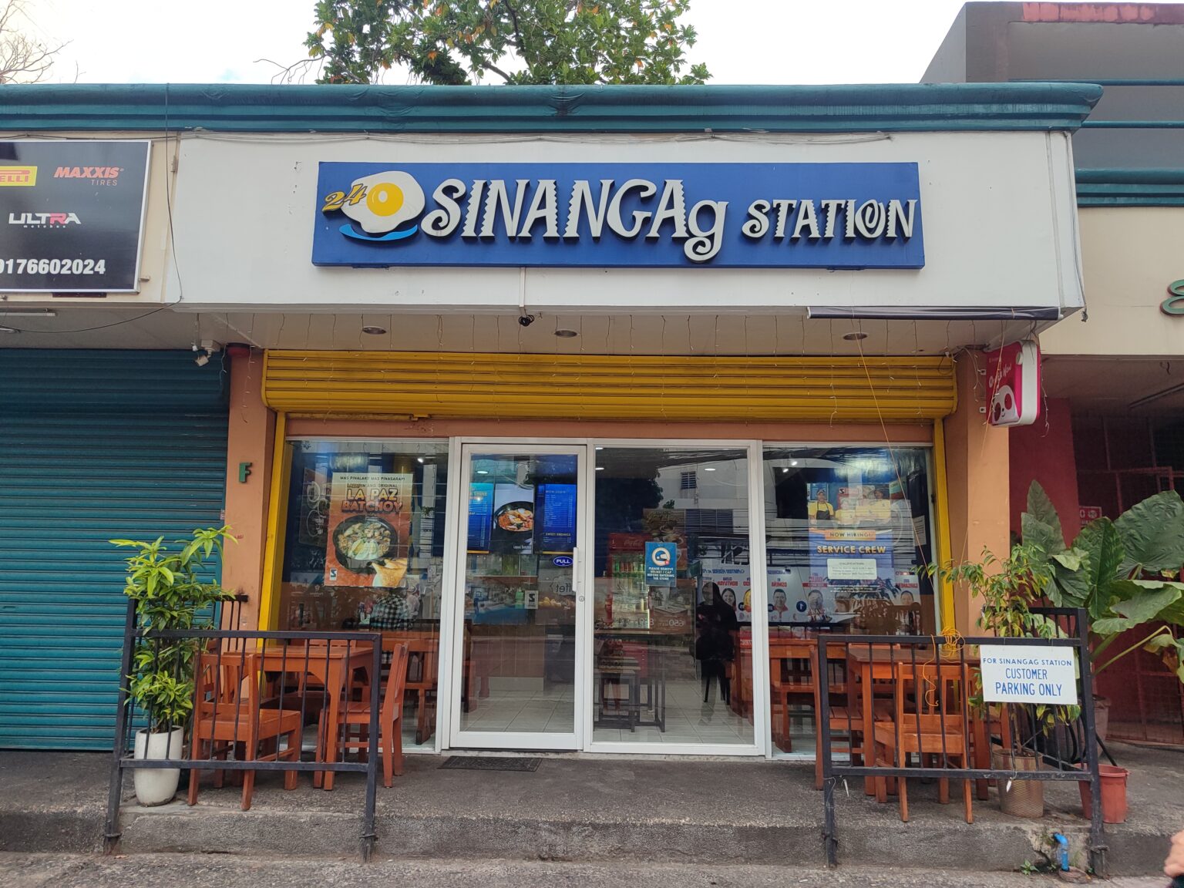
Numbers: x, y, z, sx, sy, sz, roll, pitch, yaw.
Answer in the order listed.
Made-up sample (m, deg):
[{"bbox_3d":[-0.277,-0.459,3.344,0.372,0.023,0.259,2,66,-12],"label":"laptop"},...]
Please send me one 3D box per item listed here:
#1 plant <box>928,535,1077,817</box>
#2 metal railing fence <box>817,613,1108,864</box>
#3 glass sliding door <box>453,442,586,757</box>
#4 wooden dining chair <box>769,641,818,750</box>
[{"bbox_3d":[2.262,1.254,4.687,0.755,1.445,0.647,1,-10,1],"label":"plant"},{"bbox_3d":[1.797,1.522,4.756,1.348,1.229,1.318,1,-10,1],"label":"metal railing fence"},{"bbox_3d":[-0.504,1.053,6.018,0.918,2.104,0.067,1,-10,1],"label":"glass sliding door"},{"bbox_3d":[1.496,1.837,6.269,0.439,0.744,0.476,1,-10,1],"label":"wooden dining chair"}]

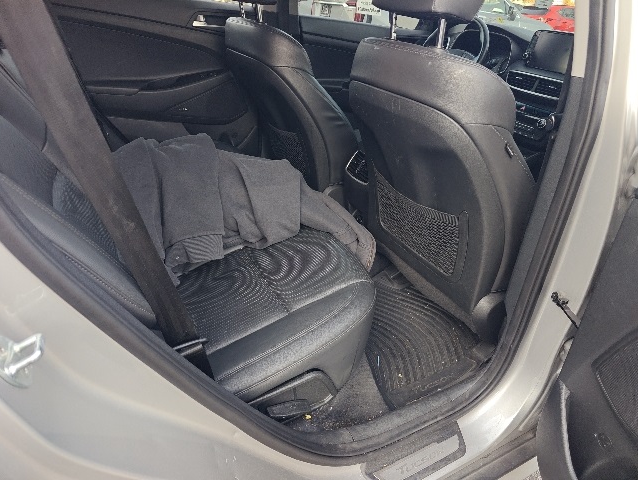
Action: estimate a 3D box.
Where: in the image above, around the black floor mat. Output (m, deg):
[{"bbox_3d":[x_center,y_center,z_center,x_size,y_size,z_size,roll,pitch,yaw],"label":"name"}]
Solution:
[{"bbox_3d":[0.262,0.253,1.366,0.410,0.040,0.520,-15,34,-21],"label":"black floor mat"}]

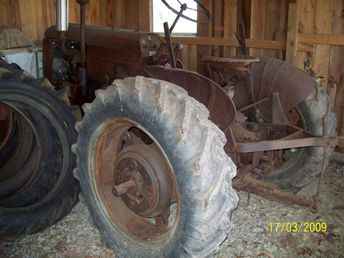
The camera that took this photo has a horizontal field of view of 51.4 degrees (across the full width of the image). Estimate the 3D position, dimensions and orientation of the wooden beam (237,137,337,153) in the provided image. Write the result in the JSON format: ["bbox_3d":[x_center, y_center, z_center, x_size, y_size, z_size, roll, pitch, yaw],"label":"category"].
[{"bbox_3d":[0.911,0.131,2.885,0.751,0.066,0.048,-4,12,21],"label":"wooden beam"}]

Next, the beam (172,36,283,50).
[{"bbox_3d":[0.908,-1.386,5.725,1.902,0.127,0.045,2,14,-5],"label":"beam"}]

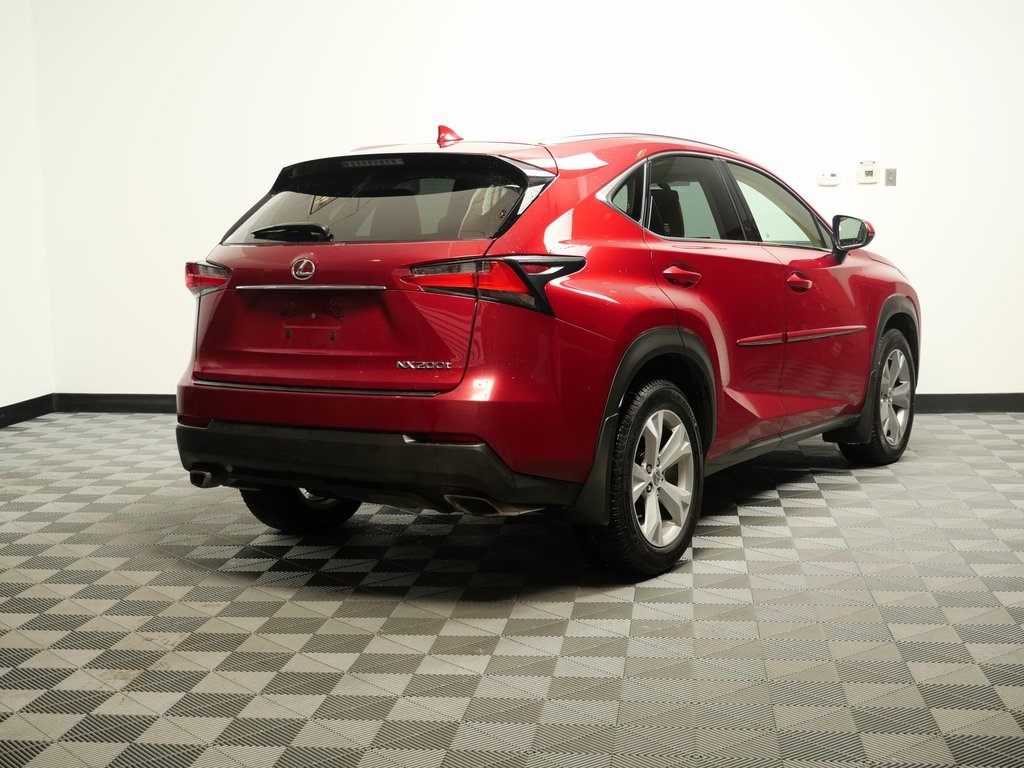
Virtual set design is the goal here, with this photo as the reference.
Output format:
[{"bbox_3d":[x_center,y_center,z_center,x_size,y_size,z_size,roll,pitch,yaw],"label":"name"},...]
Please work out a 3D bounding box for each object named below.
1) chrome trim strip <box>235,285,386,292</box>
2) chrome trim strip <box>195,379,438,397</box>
[{"bbox_3d":[-0.680,-0.317,4.317,0.665,0.022,0.030,2,7,33],"label":"chrome trim strip"},{"bbox_3d":[-0.711,0.021,4.363,1.110,0.030,0.110,3,7,34],"label":"chrome trim strip"}]

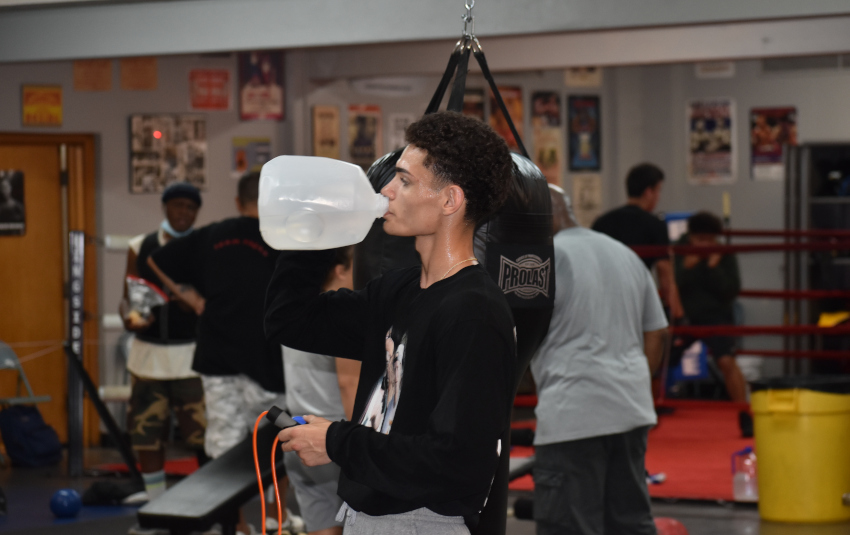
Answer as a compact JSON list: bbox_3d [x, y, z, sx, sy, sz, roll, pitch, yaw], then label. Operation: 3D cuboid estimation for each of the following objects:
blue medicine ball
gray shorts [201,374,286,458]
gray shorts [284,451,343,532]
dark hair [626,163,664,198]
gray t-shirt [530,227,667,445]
[{"bbox_3d":[-1.860,1.225,17.400,0.157,0.157,0.157,0,1,0],"label":"blue medicine ball"},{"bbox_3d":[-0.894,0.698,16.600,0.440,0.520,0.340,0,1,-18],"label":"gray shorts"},{"bbox_3d":[-0.370,0.741,12.000,0.300,0.420,0.330,-1,1,-37],"label":"gray shorts"},{"bbox_3d":[1.289,-0.508,19.600,0.220,0.205,0.190,-1,1,-41],"label":"dark hair"},{"bbox_3d":[0.611,0.239,11.800,0.470,0.760,0.380,0,1,-19],"label":"gray t-shirt"}]

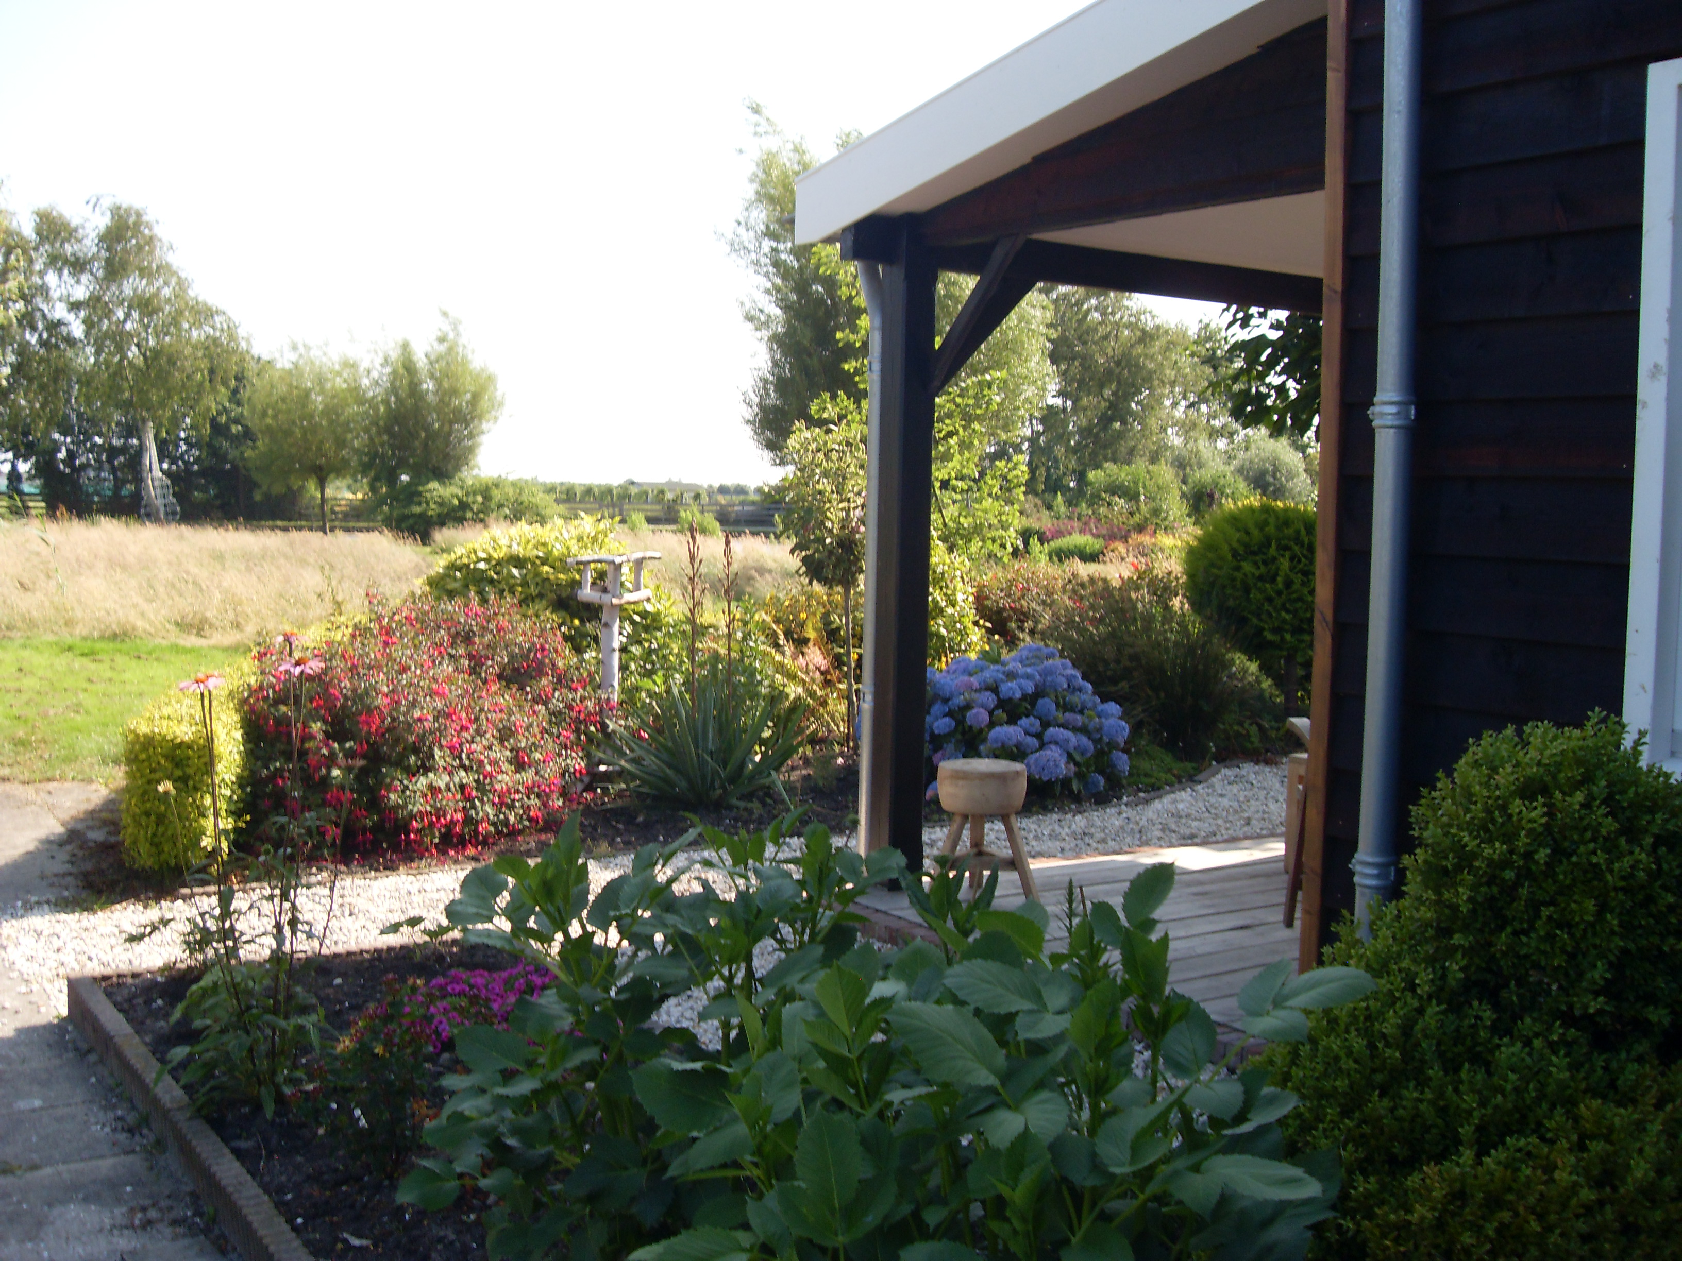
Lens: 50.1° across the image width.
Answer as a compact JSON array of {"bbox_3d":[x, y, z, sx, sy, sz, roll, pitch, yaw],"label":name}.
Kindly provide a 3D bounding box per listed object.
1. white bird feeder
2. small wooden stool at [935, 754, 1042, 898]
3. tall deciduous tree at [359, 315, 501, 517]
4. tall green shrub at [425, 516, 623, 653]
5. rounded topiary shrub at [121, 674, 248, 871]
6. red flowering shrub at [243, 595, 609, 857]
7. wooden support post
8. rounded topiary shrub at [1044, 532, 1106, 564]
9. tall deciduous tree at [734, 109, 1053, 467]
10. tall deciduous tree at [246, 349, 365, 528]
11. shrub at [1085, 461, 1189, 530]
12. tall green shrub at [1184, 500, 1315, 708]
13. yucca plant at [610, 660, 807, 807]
[{"bbox_3d":[-1.217,0.219,9.600,0.420,1.220,0.420,4,5,35],"label":"white bird feeder"},{"bbox_3d":[0.532,0.746,6.650,0.390,0.480,0.380,1,4,0],"label":"small wooden stool"},{"bbox_3d":[-12.105,-5.948,53.000,4.200,6.600,4.100,1,4,0],"label":"tall deciduous tree"},{"bbox_3d":[-1.642,0.054,9.500,1.200,1.300,1.150,1,4,-10],"label":"tall green shrub"},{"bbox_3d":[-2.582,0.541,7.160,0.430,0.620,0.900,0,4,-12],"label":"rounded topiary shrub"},{"bbox_3d":[-1.764,0.341,7.700,1.520,0.980,1.250,0,4,-13],"label":"red flowering shrub"},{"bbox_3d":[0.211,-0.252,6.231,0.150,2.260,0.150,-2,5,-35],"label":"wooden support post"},{"bbox_3d":[4.411,-1.326,34.000,1.180,0.880,1.150,1,4,0],"label":"rounded topiary shrub"},{"bbox_3d":[1.087,-5.589,35.000,6.100,9.100,5.800,1,4,0],"label":"tall deciduous tree"},{"bbox_3d":[-16.341,-5.731,55.000,3.700,5.700,3.600,1,4,0],"label":"tall deciduous tree"},{"bbox_3d":[5.579,-2.092,34.000,2.000,2.100,2.000,2,4,9],"label":"shrub"},{"bbox_3d":[2.744,-0.071,11.500,1.080,1.460,1.080,2,4,13],"label":"tall green shrub"},{"bbox_3d":[-0.624,0.464,8.500,0.900,0.670,0.880,1,4,-4],"label":"yucca plant"}]

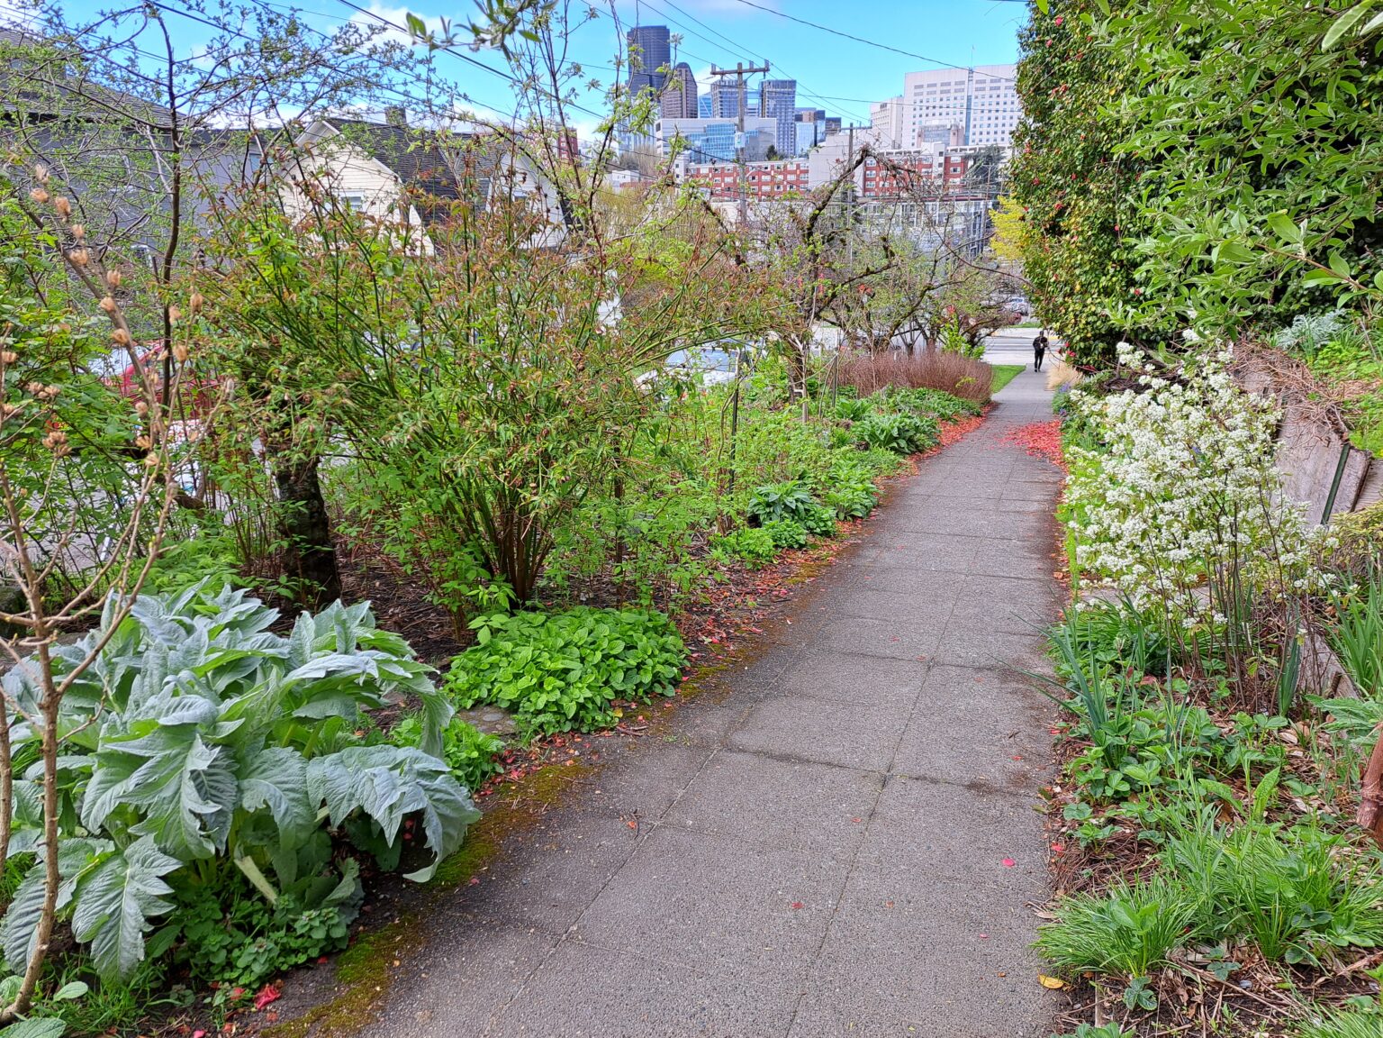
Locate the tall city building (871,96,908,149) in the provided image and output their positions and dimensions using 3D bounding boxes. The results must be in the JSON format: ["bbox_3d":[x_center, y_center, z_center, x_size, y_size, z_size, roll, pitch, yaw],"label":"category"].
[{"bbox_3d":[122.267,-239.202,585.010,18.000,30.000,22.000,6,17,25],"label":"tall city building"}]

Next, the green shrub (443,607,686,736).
[{"bbox_3d":[-0.491,0.587,4.066,0.860,0.290,0.820,-1,15,0],"label":"green shrub"}]

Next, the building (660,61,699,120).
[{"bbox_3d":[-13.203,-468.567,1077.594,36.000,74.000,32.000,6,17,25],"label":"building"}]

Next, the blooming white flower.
[{"bbox_3d":[2.144,-0.044,4.150,0.980,1.420,0.880,4,16,20],"label":"blooming white flower"}]

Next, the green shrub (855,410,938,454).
[{"bbox_3d":[2.903,-1.247,13.514,0.920,0.430,1.250,4,16,20],"label":"green shrub"}]

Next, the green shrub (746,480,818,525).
[{"bbox_3d":[0.771,-0.142,7.912,0.520,0.310,0.500,4,16,20],"label":"green shrub"}]

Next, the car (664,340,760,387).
[{"bbox_3d":[0.500,-2.780,18.800,1.800,1.500,4.500,5,12,20],"label":"car"}]

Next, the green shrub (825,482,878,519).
[{"bbox_3d":[1.368,-0.174,8.225,0.420,0.270,0.450,4,16,20],"label":"green shrub"}]

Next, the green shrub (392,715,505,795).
[{"bbox_3d":[-0.800,0.772,3.343,0.330,0.190,0.330,4,16,20],"label":"green shrub"}]

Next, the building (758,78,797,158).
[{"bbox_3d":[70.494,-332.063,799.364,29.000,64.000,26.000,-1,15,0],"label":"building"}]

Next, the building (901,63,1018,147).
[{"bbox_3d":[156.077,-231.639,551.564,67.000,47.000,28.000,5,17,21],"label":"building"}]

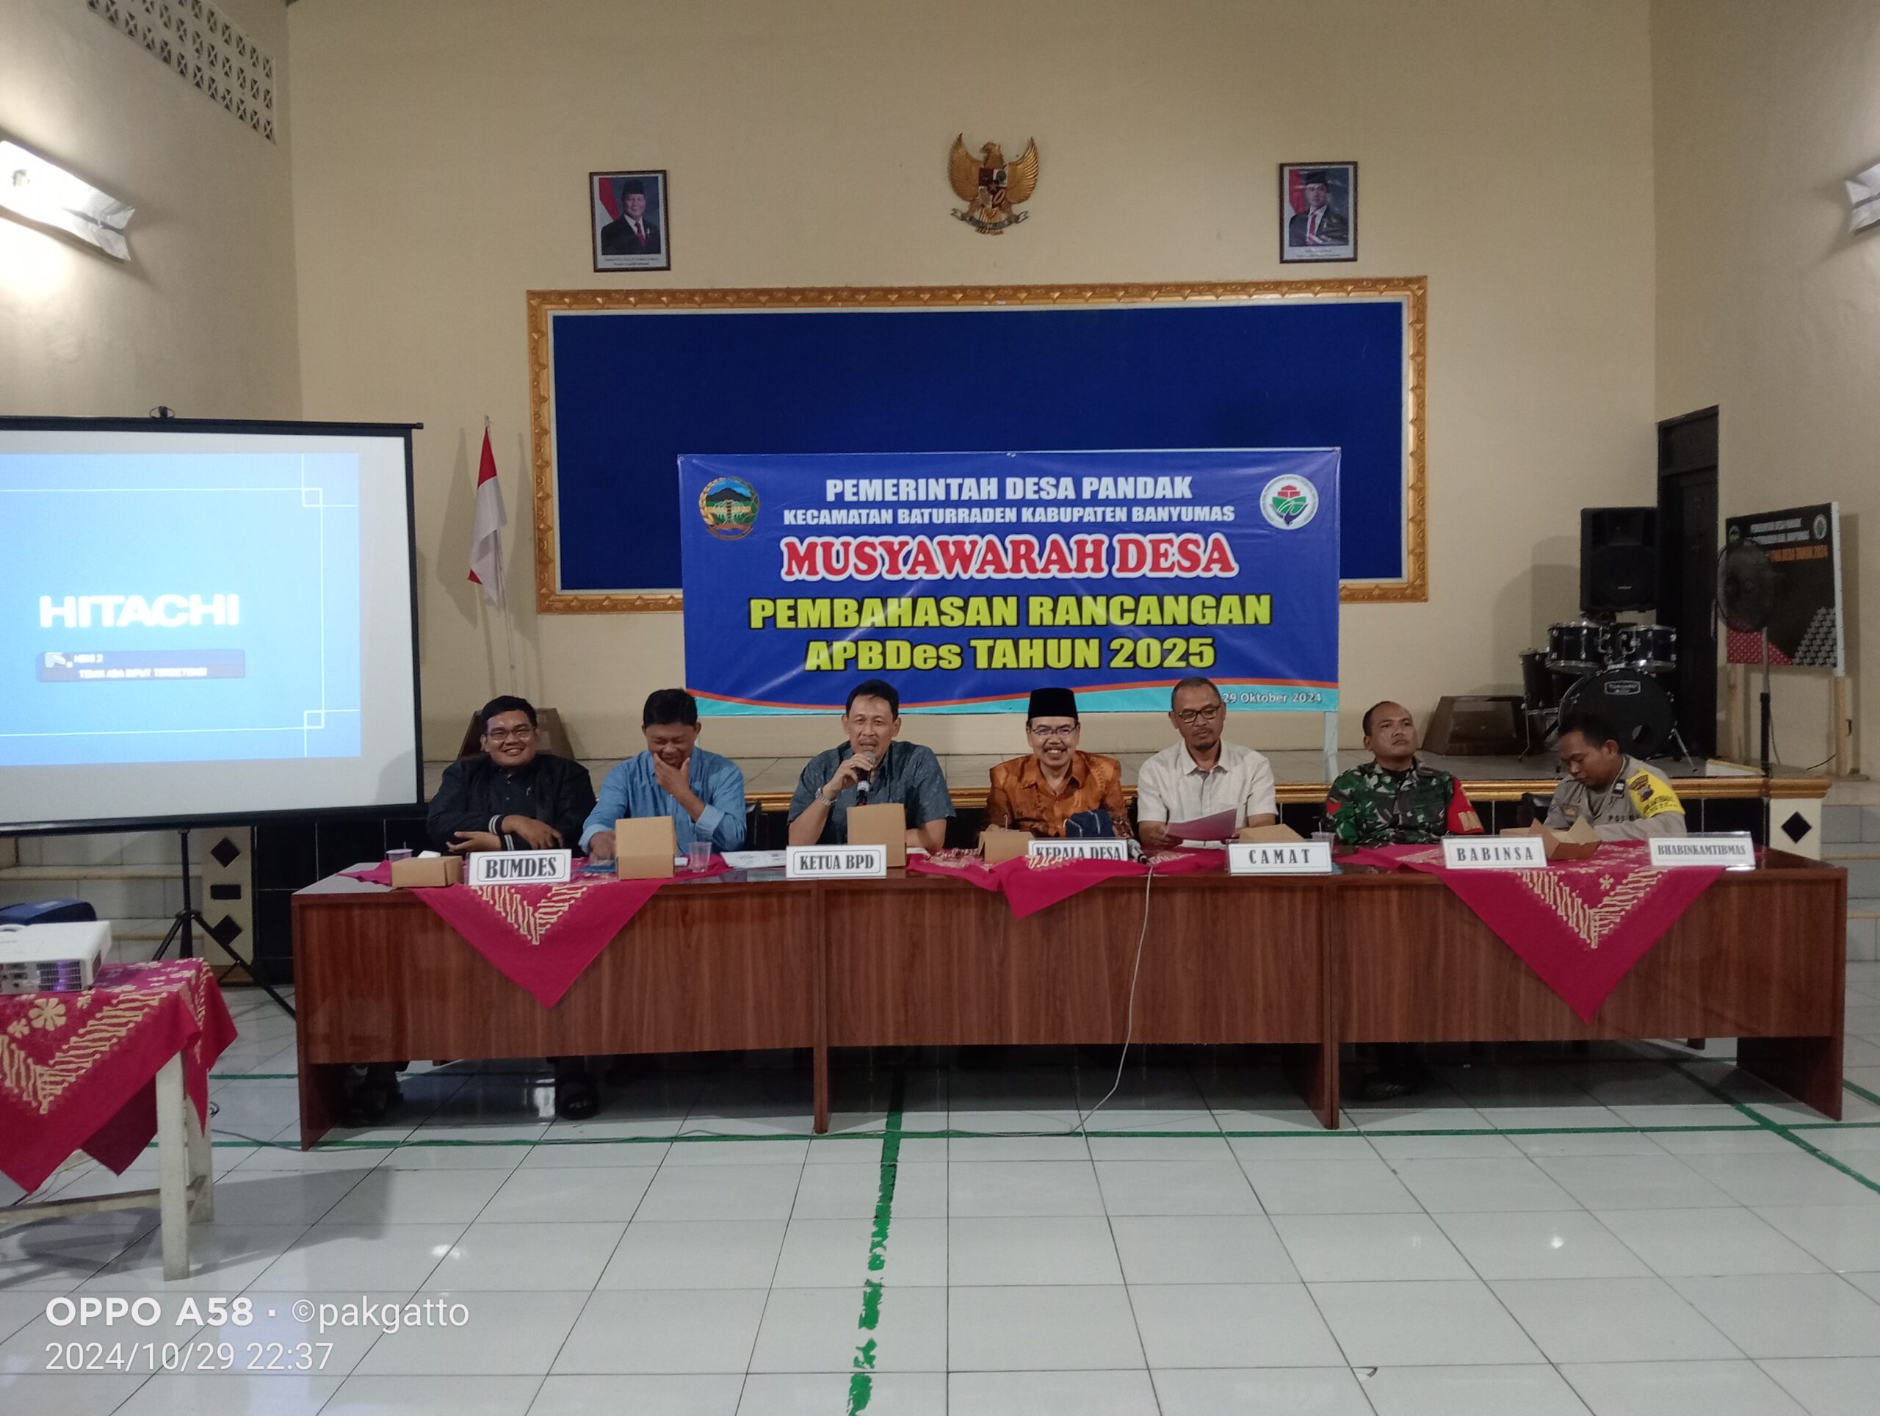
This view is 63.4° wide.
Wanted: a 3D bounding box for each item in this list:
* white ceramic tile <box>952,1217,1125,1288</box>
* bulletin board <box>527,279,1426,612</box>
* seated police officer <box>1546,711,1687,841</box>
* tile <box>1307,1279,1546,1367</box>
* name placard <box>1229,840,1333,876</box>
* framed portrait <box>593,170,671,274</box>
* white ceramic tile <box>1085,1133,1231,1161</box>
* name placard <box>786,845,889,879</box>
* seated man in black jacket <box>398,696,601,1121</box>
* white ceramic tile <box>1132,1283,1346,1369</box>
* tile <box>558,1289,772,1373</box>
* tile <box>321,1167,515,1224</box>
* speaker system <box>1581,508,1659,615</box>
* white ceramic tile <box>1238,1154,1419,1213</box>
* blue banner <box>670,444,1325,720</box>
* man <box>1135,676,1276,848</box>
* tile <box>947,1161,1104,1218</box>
[{"bbox_3d":[0.221,1.296,3.631,0.400,0.010,0.400,-1,3,0],"label":"white ceramic tile"},{"bbox_3d":[0.205,-1.380,8.043,4.729,1.697,0.060,-1,3,0],"label":"bulletin board"},{"bbox_3d":[2.327,0.594,5.251,0.540,1.180,0.780,1,3,27],"label":"seated police officer"},{"bbox_3d":[1.018,1.304,3.228,0.400,0.010,0.400,-1,3,0],"label":"tile"},{"bbox_3d":[1.005,0.442,4.498,0.300,0.098,0.060,-1,3,1],"label":"name placard"},{"bbox_3d":[-1.669,-2.626,8.239,0.416,0.527,0.030,-2,3,0],"label":"framed portrait"},{"bbox_3d":[0.627,1.250,4.421,0.400,0.010,0.400,-1,3,0],"label":"white ceramic tile"},{"bbox_3d":[-0.305,0.457,4.550,0.300,0.098,0.060,-1,3,1],"label":"name placard"},{"bbox_3d":[-1.436,0.609,5.014,0.630,1.280,0.800,-1,3,0],"label":"seated man in black jacket"},{"bbox_3d":[0.619,1.310,3.231,0.400,0.010,0.400,-1,3,0],"label":"white ceramic tile"},{"bbox_3d":[-0.581,1.325,3.236,0.400,0.010,0.400,-1,3,1],"label":"tile"},{"bbox_3d":[-1.376,1.300,4.042,0.400,0.010,0.400,-1,3,0],"label":"tile"},{"bbox_3d":[3.947,-0.866,8.850,0.410,0.600,0.360,0,3,14],"label":"speaker system"},{"bbox_3d":[1.024,1.267,4.027,0.400,0.010,0.400,-1,3,0],"label":"white ceramic tile"},{"bbox_3d":[0.314,-0.558,6.859,2.970,1.186,0.020,-1,3,0],"label":"blue banner"},{"bbox_3d":[0.897,0.557,5.055,0.503,1.308,0.780,-1,3,0],"label":"man"},{"bbox_3d":[0.224,1.274,4.025,0.400,0.010,0.400,-1,3,0],"label":"tile"}]

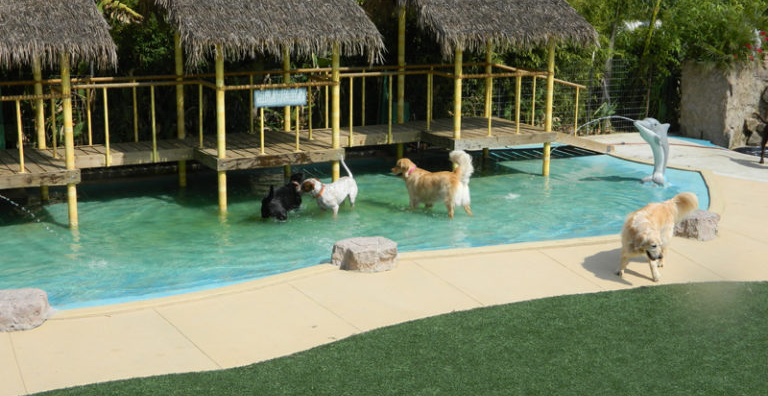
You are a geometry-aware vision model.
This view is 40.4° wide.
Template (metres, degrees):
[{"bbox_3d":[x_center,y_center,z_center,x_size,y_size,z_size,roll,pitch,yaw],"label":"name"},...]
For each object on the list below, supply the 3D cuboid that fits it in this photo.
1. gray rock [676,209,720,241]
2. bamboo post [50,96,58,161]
[{"bbox_3d":[3.275,0.282,11.004,0.330,0.240,0.385,-8,14,-36],"label":"gray rock"},{"bbox_3d":[-3.650,-0.798,11.516,0.036,0.735,0.036,-6,14,-28],"label":"bamboo post"}]

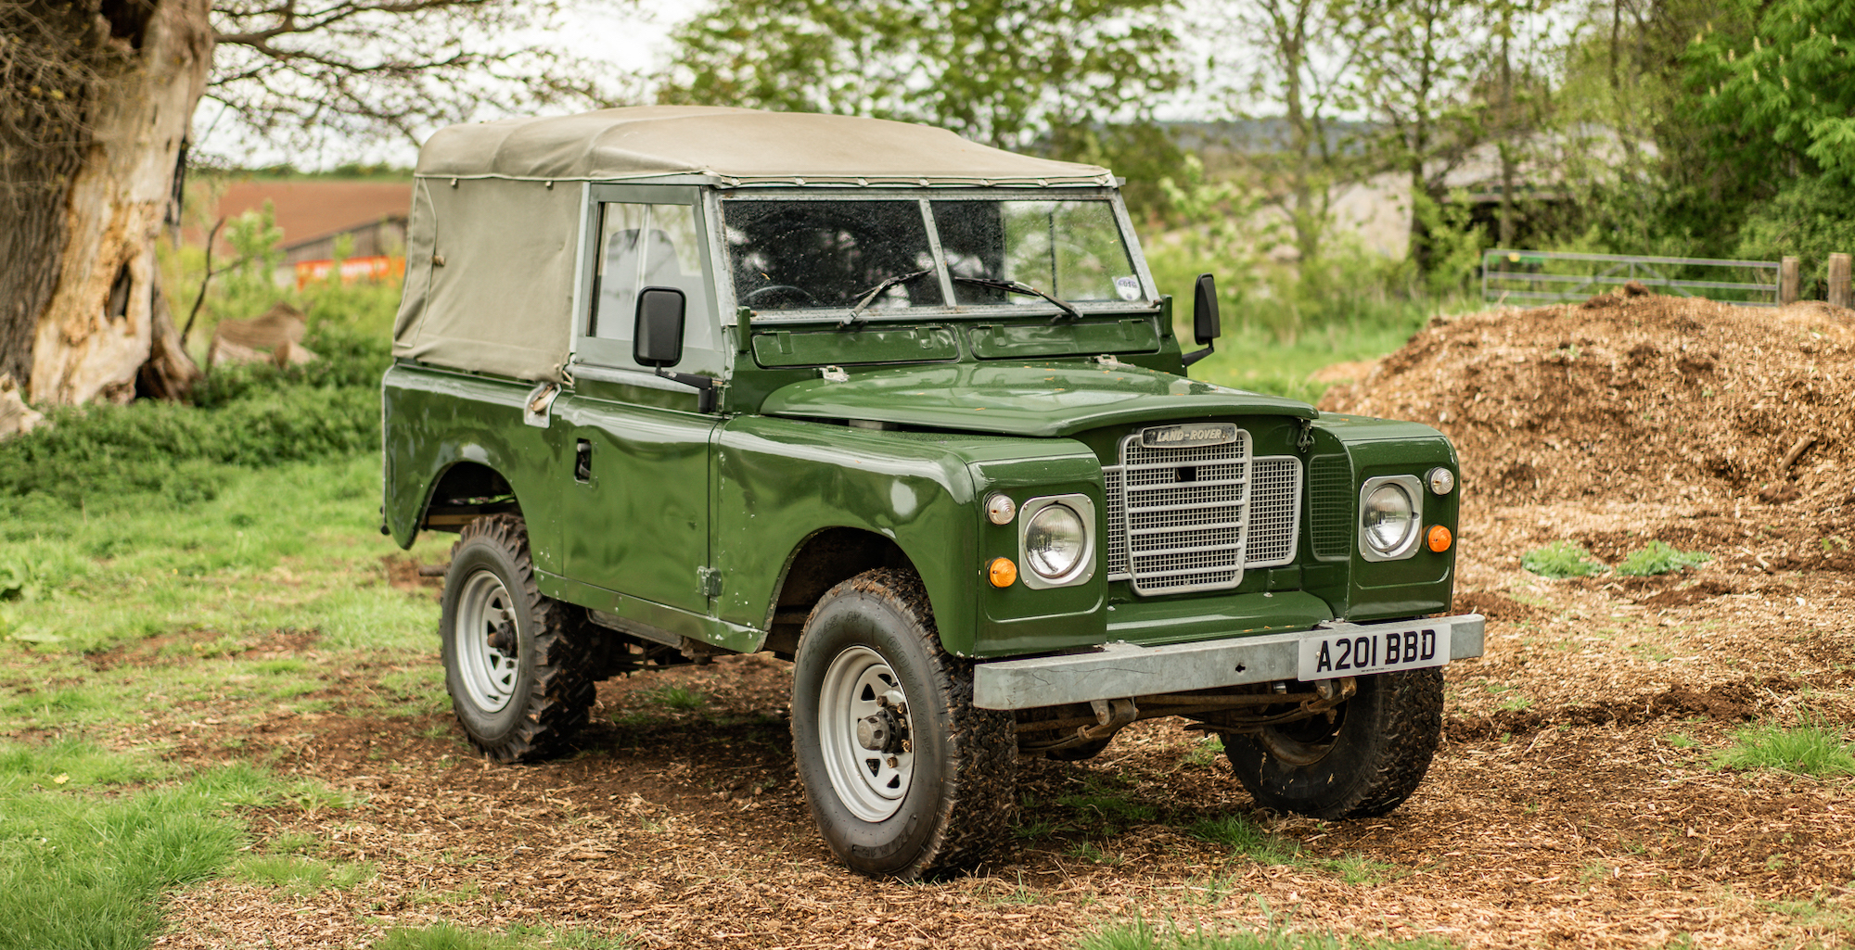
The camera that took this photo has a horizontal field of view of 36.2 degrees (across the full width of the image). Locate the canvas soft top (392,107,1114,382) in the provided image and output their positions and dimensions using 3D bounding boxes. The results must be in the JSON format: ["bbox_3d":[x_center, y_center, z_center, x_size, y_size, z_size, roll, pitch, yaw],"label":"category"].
[{"bbox_3d":[-0.572,-0.746,9.027,1.530,0.855,2.140,-3,5,-33],"label":"canvas soft top"}]

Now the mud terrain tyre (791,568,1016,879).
[{"bbox_3d":[-0.074,0.640,7.104,0.215,0.780,0.780,-3,5,-33],"label":"mud terrain tyre"}]

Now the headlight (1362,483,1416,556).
[{"bbox_3d":[1.194,0.115,7.379,0.188,0.188,0.085,-3,5,-33],"label":"headlight"}]

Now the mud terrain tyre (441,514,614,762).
[{"bbox_3d":[-1.303,0.522,8.967,0.215,0.780,0.780,-3,5,-33],"label":"mud terrain tyre"}]

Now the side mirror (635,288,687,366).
[{"bbox_3d":[-0.713,-0.396,7.564,0.132,0.212,0.055,-2,4,-21],"label":"side mirror"}]

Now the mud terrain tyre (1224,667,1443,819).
[{"bbox_3d":[1.095,0.577,7.871,0.215,0.780,0.780,-3,5,-33],"label":"mud terrain tyre"}]

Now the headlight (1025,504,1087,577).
[{"bbox_3d":[0.298,0.161,6.791,0.188,0.188,0.085,-3,5,-33],"label":"headlight"}]

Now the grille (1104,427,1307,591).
[{"bbox_3d":[0.660,0.096,7.218,0.740,0.405,0.055,-3,5,-33],"label":"grille"}]

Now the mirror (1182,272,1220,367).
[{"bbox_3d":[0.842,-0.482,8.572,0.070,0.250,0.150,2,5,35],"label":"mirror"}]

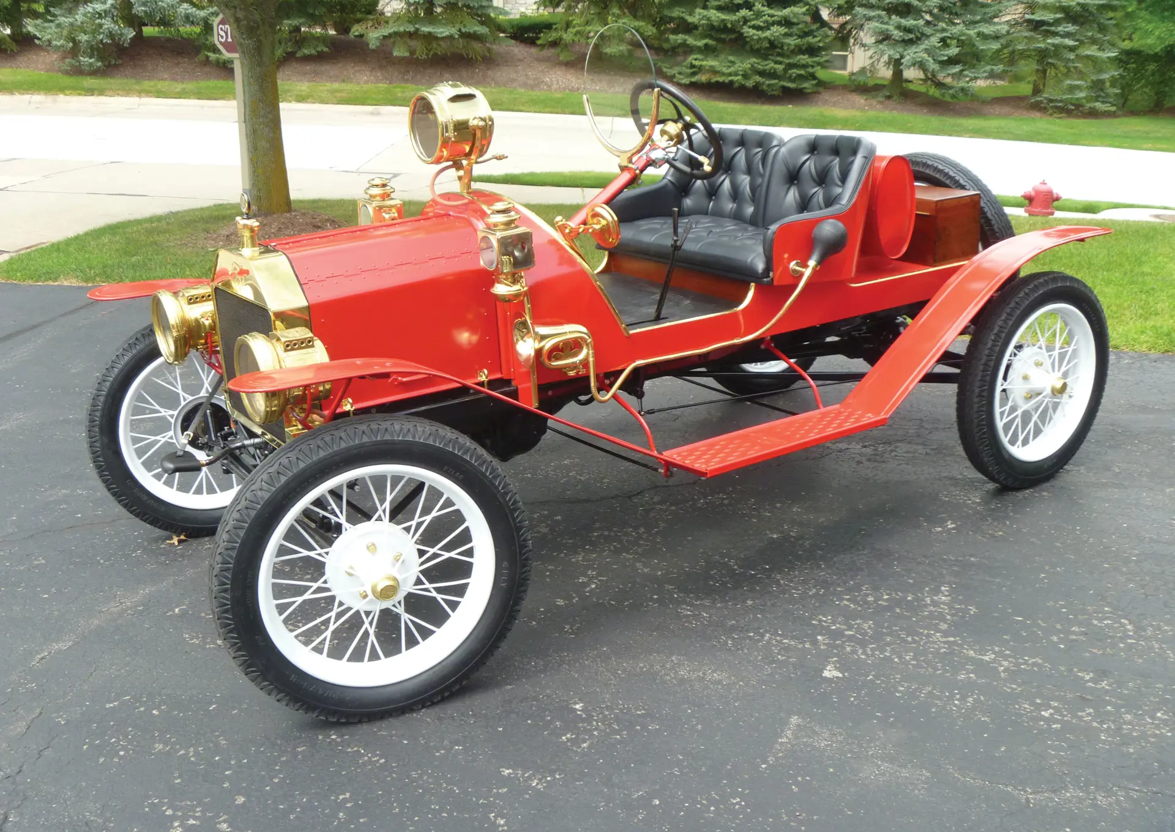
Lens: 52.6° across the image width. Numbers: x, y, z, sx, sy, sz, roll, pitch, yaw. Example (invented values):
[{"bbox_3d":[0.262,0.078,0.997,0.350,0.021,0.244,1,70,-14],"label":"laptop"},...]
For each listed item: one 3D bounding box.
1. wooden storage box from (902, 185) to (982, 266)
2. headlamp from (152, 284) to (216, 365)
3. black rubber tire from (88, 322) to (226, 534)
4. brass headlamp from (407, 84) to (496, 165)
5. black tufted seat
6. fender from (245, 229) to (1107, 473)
[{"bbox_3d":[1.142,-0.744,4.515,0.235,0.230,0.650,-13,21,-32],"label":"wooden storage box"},{"bbox_3d":[-1.179,-0.280,3.573,0.200,0.237,0.230,-13,21,-32],"label":"headlamp"},{"bbox_3d":[-1.284,0.031,4.019,0.762,0.762,0.115,-9,18,-21],"label":"black rubber tire"},{"bbox_3d":[-0.398,-0.858,3.478,0.180,0.228,0.230,-13,21,-32],"label":"brass headlamp"},{"bbox_3d":[0.497,-0.763,4.136,0.510,0.420,0.950,-13,21,-32],"label":"black tufted seat"},{"bbox_3d":[0.557,-0.149,3.489,3.210,0.495,0.200,-13,21,-32],"label":"fender"}]

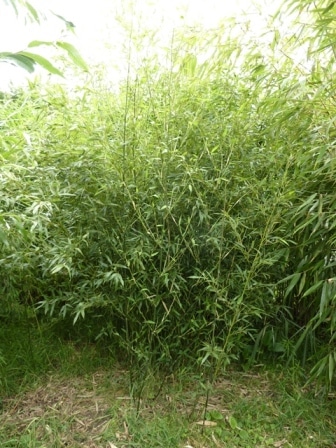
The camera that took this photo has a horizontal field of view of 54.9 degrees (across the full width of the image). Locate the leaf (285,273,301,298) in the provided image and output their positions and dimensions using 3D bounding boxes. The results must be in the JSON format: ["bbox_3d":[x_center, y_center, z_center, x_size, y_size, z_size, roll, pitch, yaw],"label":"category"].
[{"bbox_3d":[1.001,0.494,2.600,0.045,0.235,0.030,31,-6,24],"label":"leaf"}]

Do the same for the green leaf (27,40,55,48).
[{"bbox_3d":[-0.493,-0.694,1.250,0.110,0.025,0.030,-7,6,-20],"label":"green leaf"}]

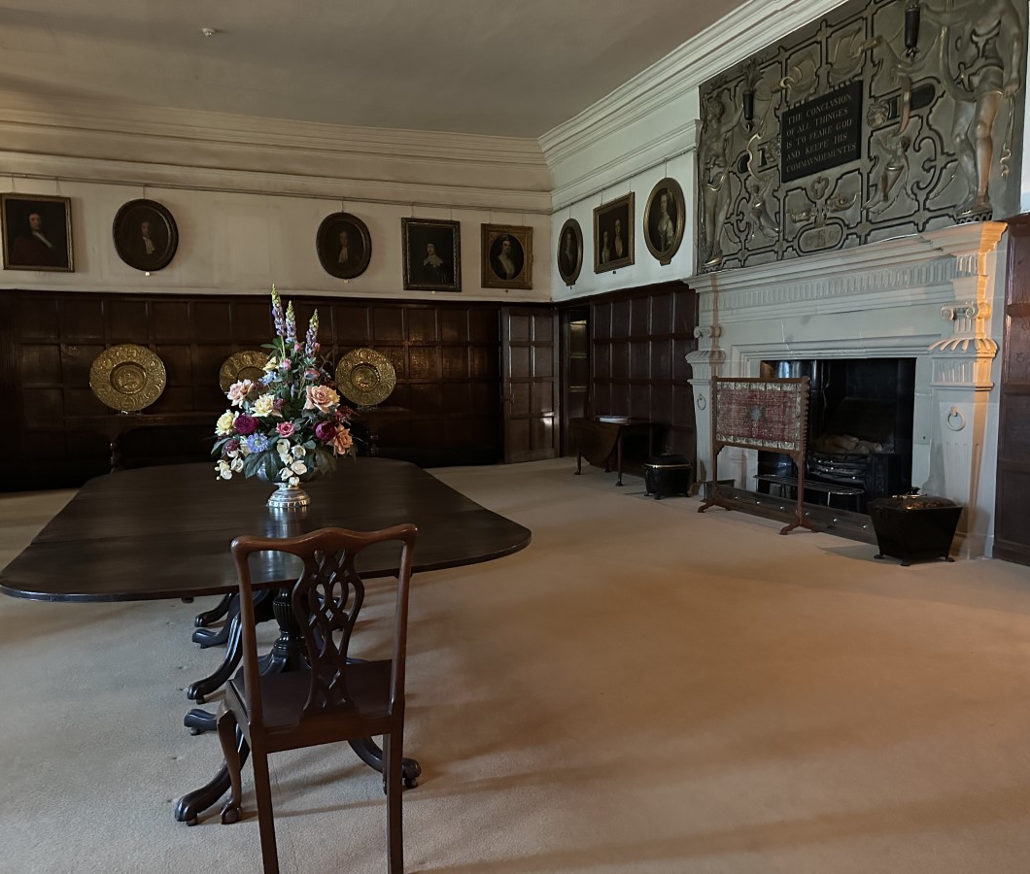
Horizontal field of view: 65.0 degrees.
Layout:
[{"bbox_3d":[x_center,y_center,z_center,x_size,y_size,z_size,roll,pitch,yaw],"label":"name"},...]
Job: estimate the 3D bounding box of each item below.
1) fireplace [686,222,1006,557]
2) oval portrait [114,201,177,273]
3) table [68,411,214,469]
[{"bbox_3d":[2.516,-0.408,7.027,0.420,2.292,3.486,-2,5,-22],"label":"fireplace"},{"bbox_3d":[-4.398,-2.399,9.652,0.700,0.845,0.070,-2,5,-22],"label":"oval portrait"},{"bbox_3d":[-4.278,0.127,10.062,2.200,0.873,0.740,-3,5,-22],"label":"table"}]

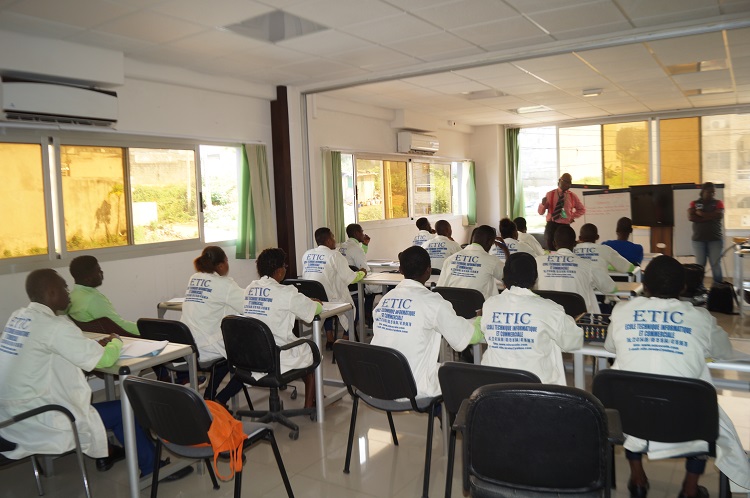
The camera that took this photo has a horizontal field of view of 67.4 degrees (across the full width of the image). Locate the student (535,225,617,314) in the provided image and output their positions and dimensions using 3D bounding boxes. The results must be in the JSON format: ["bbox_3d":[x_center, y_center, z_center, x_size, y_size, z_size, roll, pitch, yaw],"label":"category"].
[{"bbox_3d":[1.713,0.441,4.831,0.600,1.280,0.850,2,7,34],"label":"student"}]

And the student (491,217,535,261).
[{"bbox_3d":[1.613,0.276,6.657,0.510,1.260,0.800,2,7,31],"label":"student"}]

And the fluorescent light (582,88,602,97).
[{"bbox_3d":[2.816,-2.008,7.239,0.230,0.065,0.140,2,7,34],"label":"fluorescent light"}]

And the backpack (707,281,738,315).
[{"bbox_3d":[4.329,0.594,7.030,0.320,0.370,0.220,2,7,34],"label":"backpack"}]

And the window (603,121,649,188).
[{"bbox_3d":[4.412,-1.281,9.908,0.800,1.860,0.060,2,7,34],"label":"window"}]

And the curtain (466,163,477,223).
[{"bbox_3d":[1.864,-1.084,10.891,0.130,1.240,0.460,2,7,34],"label":"curtain"}]

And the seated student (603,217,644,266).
[{"bbox_3d":[2.942,0.232,6.644,0.500,1.250,0.780,2,7,34],"label":"seated student"}]

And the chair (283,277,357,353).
[{"bbox_3d":[-0.496,0.678,5.610,0.520,0.800,0.560,2,7,34],"label":"chair"}]

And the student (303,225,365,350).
[{"bbox_3d":[-0.406,0.410,5.590,0.530,1.250,0.760,2,7,34],"label":"student"}]

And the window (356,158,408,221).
[{"bbox_3d":[0.133,-0.877,8.397,0.060,0.890,1.470,2,7,34],"label":"window"}]

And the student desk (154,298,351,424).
[{"bbox_3d":[-0.960,0.789,4.447,1.580,0.760,0.470,1,6,30],"label":"student desk"}]

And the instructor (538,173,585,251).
[{"bbox_3d":[2.547,-0.150,7.611,0.600,1.750,0.380,-1,6,15],"label":"instructor"}]

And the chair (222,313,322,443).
[{"bbox_3d":[-0.699,0.796,3.754,0.620,0.860,0.620,1,6,29],"label":"chair"}]

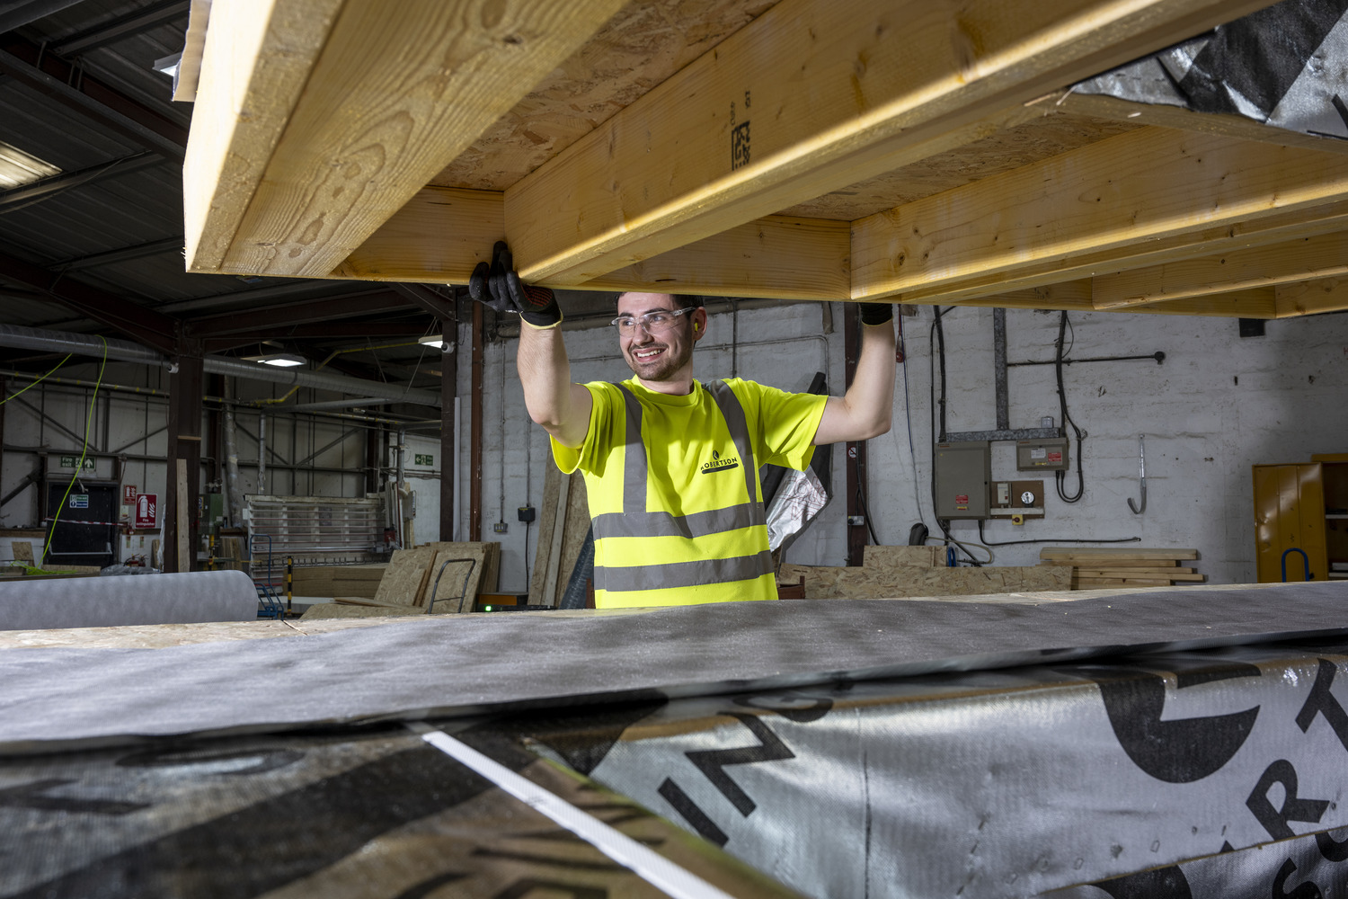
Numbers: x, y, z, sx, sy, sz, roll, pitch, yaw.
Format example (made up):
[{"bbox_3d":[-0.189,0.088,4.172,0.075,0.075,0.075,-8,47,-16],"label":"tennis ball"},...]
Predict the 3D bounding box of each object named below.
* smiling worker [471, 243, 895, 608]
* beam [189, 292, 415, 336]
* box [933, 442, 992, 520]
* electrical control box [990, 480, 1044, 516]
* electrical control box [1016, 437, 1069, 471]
[{"bbox_3d":[0.045,0.442,2.340,0.960,1.830,0.460,2,-5,-21],"label":"smiling worker"},{"bbox_3d":[-4.401,-1.622,12.908,3.999,0.210,0.130,-3,-5,28],"label":"beam"},{"bbox_3d":[2.372,0.262,8.885,0.423,0.615,0.130,-3,-5,28],"label":"box"},{"bbox_3d":[2.736,0.399,8.693,0.427,0.296,0.100,-3,-5,28],"label":"electrical control box"},{"bbox_3d":[2.928,0.051,8.606,0.373,0.246,0.120,-3,-5,28],"label":"electrical control box"}]

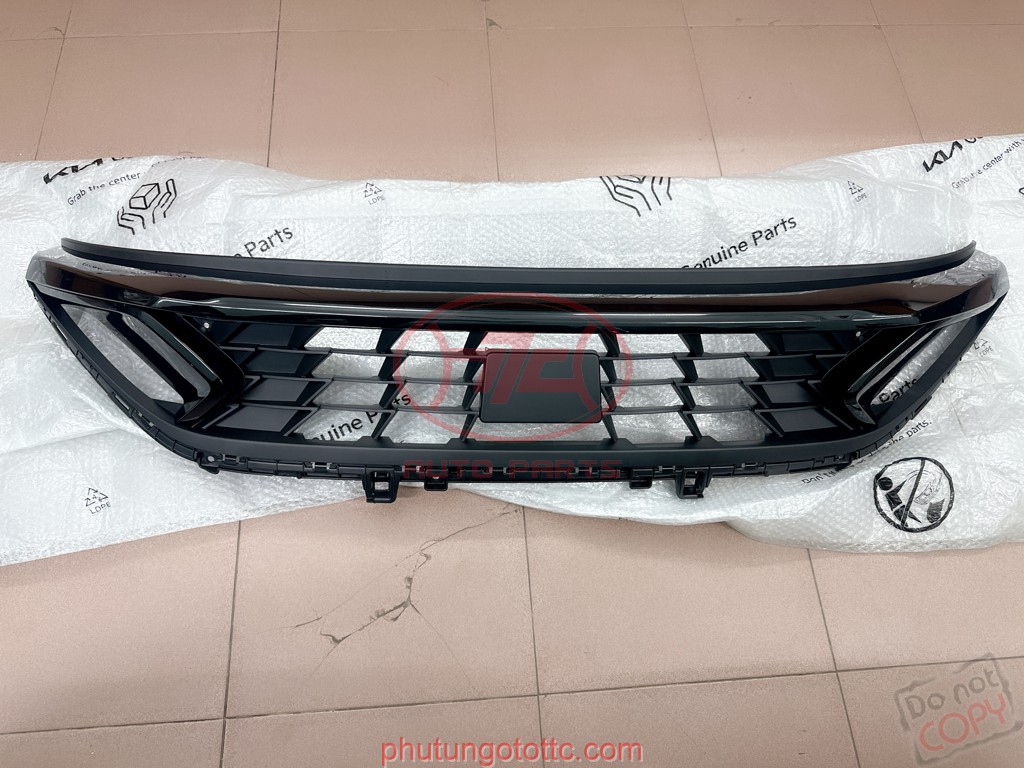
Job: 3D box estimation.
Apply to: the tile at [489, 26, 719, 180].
[{"bbox_3d":[0.165,-0.520,1.334,0.400,0.010,0.400,-3,67,-4],"label":"tile"}]

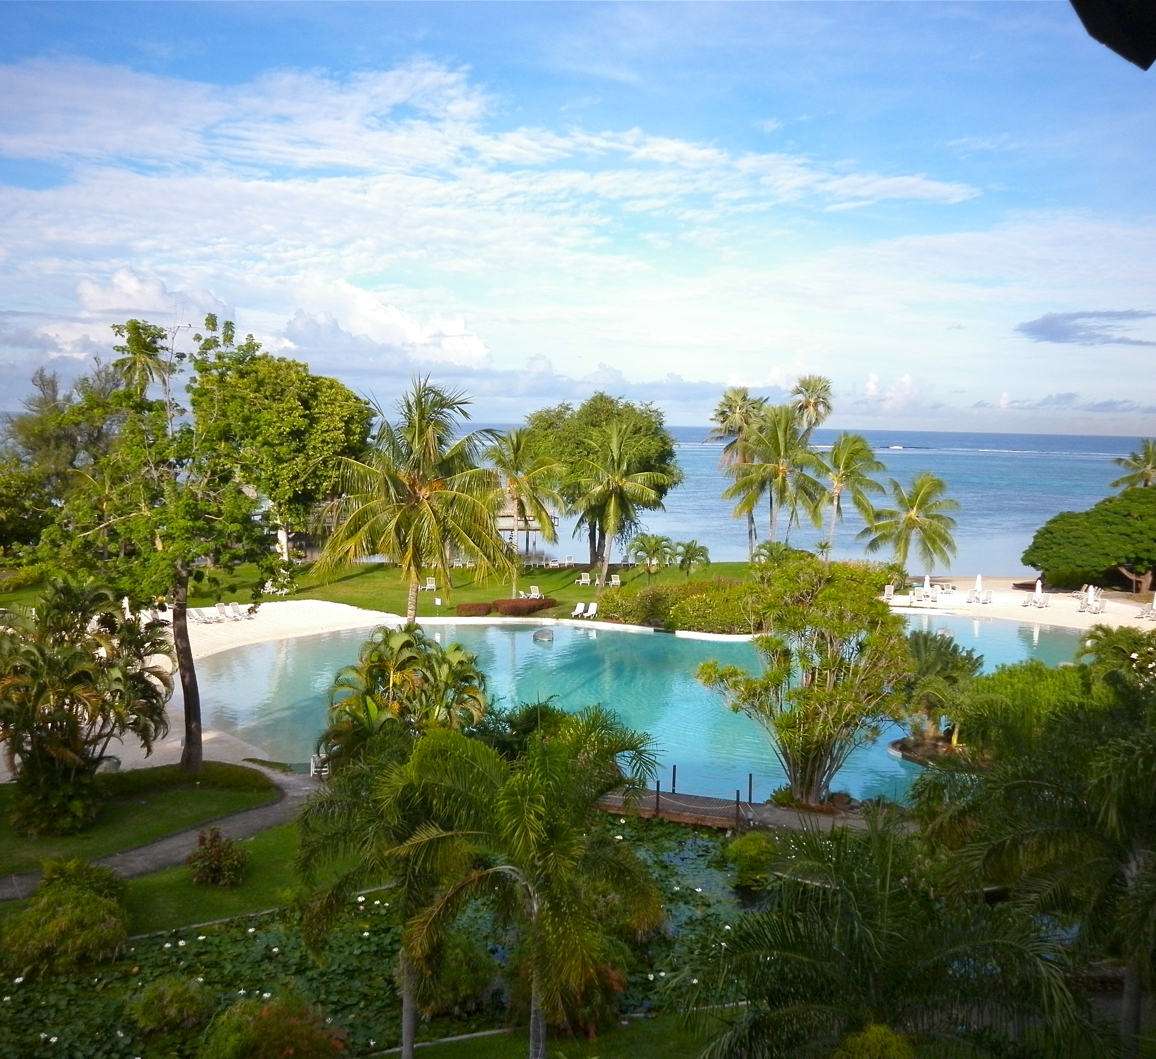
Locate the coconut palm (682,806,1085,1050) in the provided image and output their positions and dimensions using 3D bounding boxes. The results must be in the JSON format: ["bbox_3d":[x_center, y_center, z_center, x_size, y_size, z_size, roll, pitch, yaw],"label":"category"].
[{"bbox_3d":[4.503,7.484,19.187,6.300,6.661,6.300,1,5,0],"label":"coconut palm"}]

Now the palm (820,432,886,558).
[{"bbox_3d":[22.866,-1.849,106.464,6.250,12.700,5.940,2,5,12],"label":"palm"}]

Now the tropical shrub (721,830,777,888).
[{"bbox_3d":[4.666,8.860,34.262,1.524,1.399,1.524,1,5,0],"label":"tropical shrub"}]

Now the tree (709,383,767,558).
[{"bbox_3d":[14.587,-4.265,111.311,5.370,16.340,5.110,2,5,7],"label":"tree"}]

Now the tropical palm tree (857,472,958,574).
[{"bbox_3d":[26.924,0.157,102.598,8.180,9.530,7.770,3,5,15],"label":"tropical palm tree"}]

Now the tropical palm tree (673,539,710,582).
[{"bbox_3d":[8.827,2.415,98.706,2.927,3.206,2.927,1,5,0],"label":"tropical palm tree"}]

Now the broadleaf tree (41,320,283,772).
[{"bbox_3d":[-15.001,0.639,45.517,8.600,16.400,8.000,0,5,-18],"label":"broadleaf tree"}]

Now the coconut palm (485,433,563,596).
[{"bbox_3d":[-4.061,-1.157,92.850,5.780,12.460,5.490,1,5,-3],"label":"coconut palm"}]

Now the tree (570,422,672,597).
[{"bbox_3d":[3.253,-1.469,94.558,7.720,13.110,7.330,1,5,2],"label":"tree"}]

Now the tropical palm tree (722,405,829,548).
[{"bbox_3d":[15.798,-2.522,100.377,8.370,14.770,7.950,2,5,9],"label":"tropical palm tree"}]

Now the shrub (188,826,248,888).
[{"bbox_3d":[-9.549,8.575,33.523,1.580,1.481,1.580,1,5,0],"label":"shrub"}]

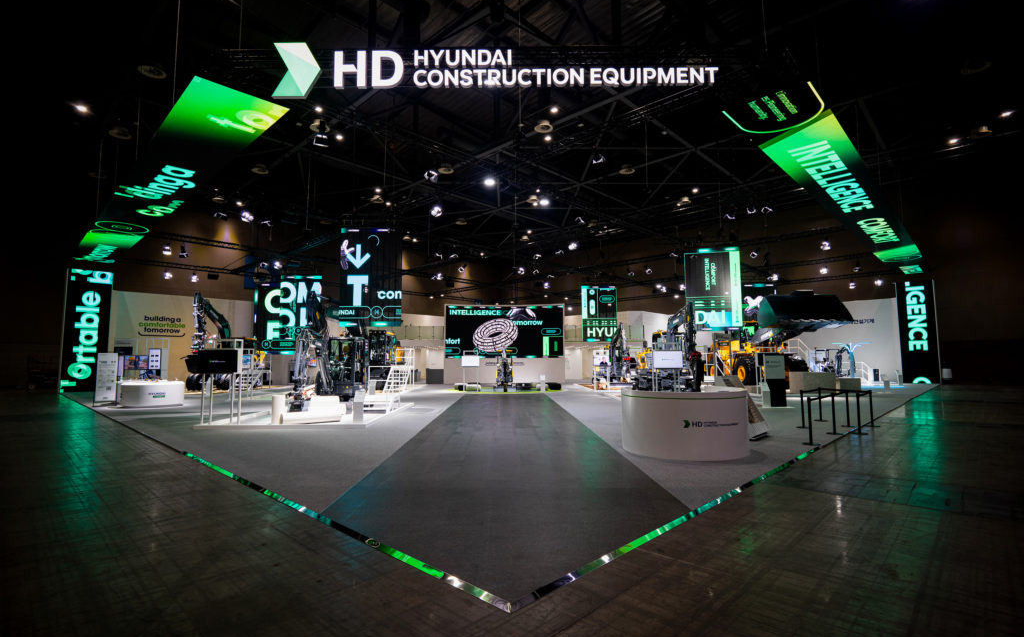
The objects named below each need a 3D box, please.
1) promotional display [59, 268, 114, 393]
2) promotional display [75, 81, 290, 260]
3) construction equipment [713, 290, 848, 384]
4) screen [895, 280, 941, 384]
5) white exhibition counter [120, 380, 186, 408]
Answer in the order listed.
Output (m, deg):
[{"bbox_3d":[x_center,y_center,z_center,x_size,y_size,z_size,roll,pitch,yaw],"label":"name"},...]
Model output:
[{"bbox_3d":[-24.286,0.705,27.647,0.500,7.000,2.000,-5,-7,44],"label":"promotional display"},{"bbox_3d":[-14.697,-3.726,18.722,26.200,0.250,1.900,-5,-7,44],"label":"promotional display"},{"bbox_3d":[13.905,1.277,26.686,3.400,4.700,9.500,0,-5,0],"label":"construction equipment"},{"bbox_3d":[27.865,0.992,33.209,2.000,7.000,0.500,-5,-7,44],"label":"screen"},{"bbox_3d":[-13.939,2.979,18.867,2.000,0.860,0.900,0,-5,0],"label":"white exhibition counter"}]

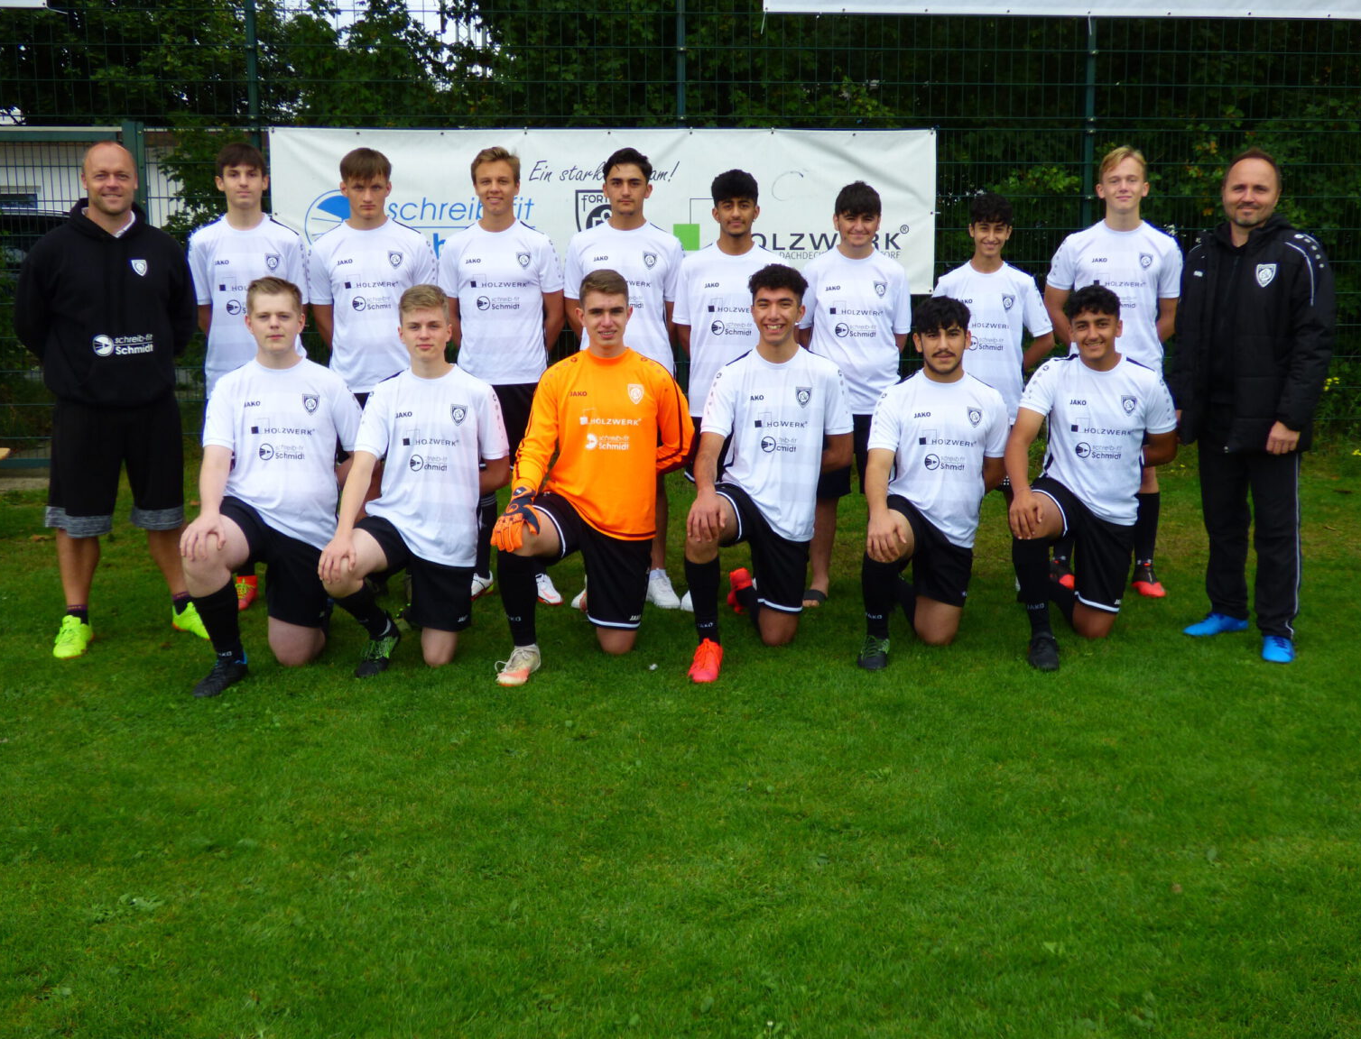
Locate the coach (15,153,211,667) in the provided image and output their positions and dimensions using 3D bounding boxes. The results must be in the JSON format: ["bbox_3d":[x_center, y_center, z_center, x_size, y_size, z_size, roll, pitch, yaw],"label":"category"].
[{"bbox_3d":[-2.010,-0.430,5.518,0.625,1.762,0.477,-3,10,-18],"label":"coach"}]

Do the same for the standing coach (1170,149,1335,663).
[{"bbox_3d":[2.005,-0.407,5.443,0.556,1.717,0.437,6,12,32],"label":"standing coach"}]

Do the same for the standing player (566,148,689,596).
[{"bbox_3d":[-0.223,-0.550,6.133,0.486,1.775,0.367,-1,10,-2],"label":"standing player"}]

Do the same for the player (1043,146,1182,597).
[{"bbox_3d":[1.719,-0.588,6.270,0.557,1.765,0.360,1,9,6],"label":"player"}]

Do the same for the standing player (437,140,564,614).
[{"bbox_3d":[-0.715,-0.565,6.200,0.496,1.785,0.377,-1,10,-4],"label":"standing player"}]

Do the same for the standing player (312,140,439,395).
[{"bbox_3d":[-1.201,-0.547,6.112,0.497,1.765,0.360,-1,9,-4],"label":"standing player"}]

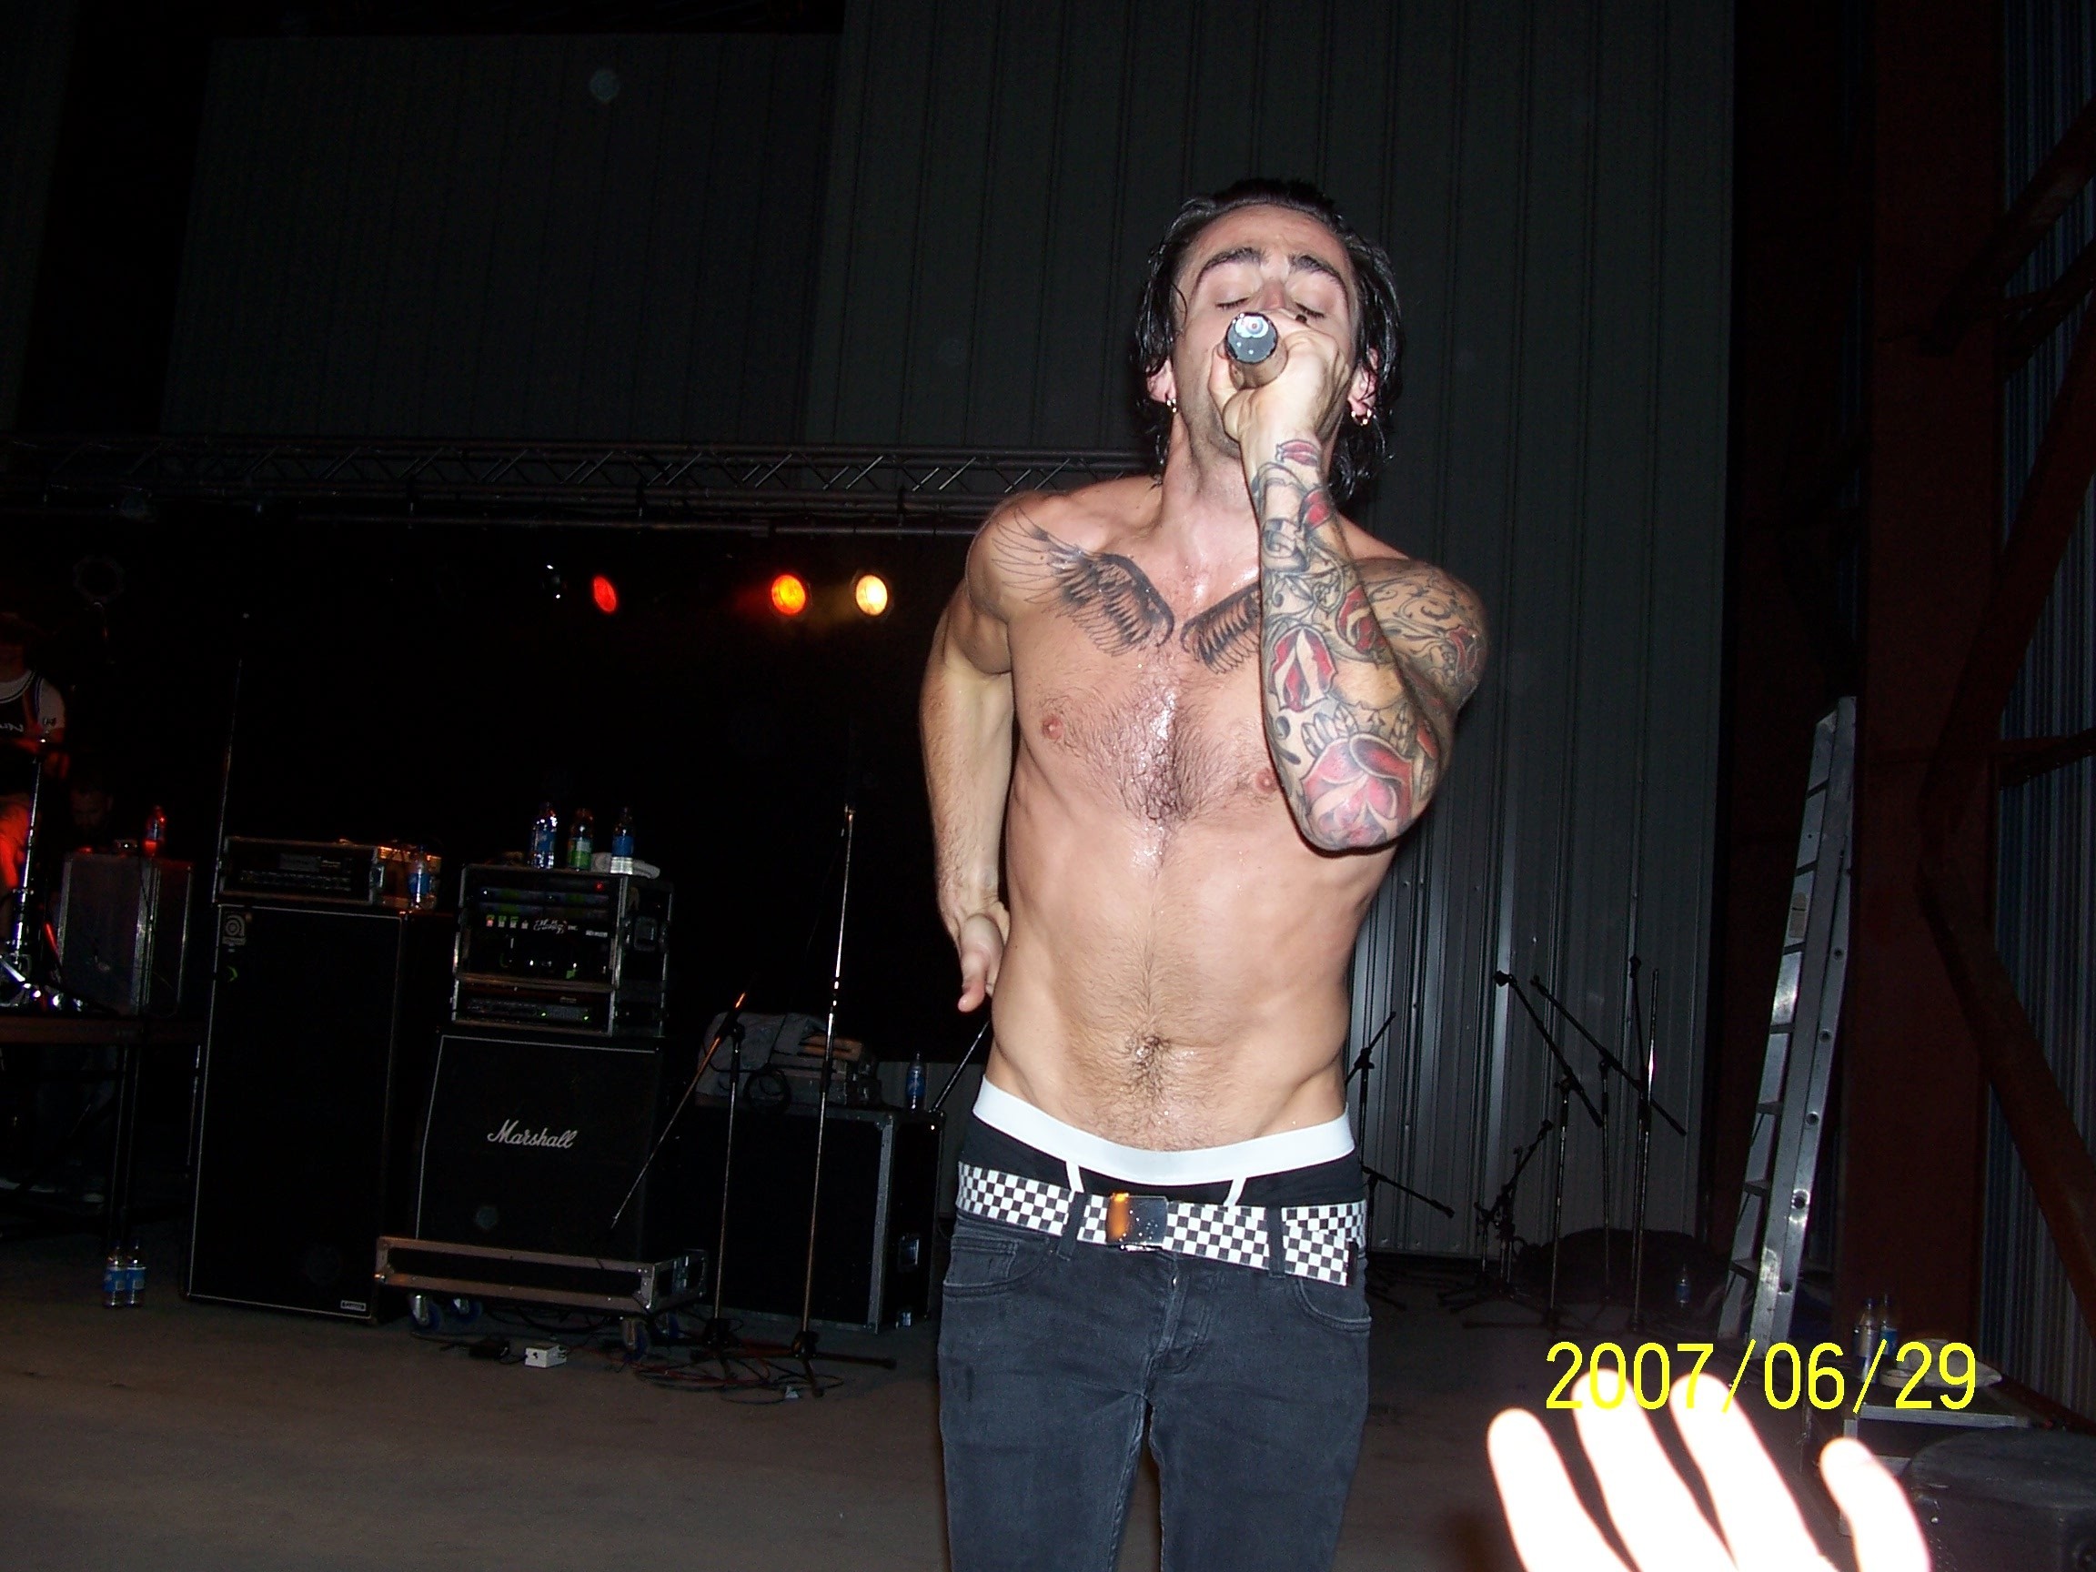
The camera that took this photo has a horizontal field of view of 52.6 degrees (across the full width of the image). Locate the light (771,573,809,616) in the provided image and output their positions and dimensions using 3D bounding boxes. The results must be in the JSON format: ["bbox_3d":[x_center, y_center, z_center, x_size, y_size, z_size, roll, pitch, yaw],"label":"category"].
[{"bbox_3d":[-1.101,-0.905,9.698,0.240,0.250,0.330,1,16,25],"label":"light"}]

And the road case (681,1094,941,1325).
[{"bbox_3d":[-0.786,1.443,7.227,0.700,0.695,0.420,2,-6,18],"label":"road case"}]

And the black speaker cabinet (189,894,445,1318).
[{"bbox_3d":[-2.221,0.993,6.579,0.660,1.220,0.410,3,-5,13],"label":"black speaker cabinet"}]

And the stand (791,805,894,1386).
[{"bbox_3d":[-0.635,0.866,6.070,0.530,1.630,0.500,5,-6,-11],"label":"stand"}]

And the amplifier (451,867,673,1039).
[{"bbox_3d":[-1.571,0.538,6.886,0.545,0.520,0.400,3,-5,12],"label":"amplifier"}]

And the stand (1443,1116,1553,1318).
[{"bbox_3d":[1.809,1.710,8.535,0.420,0.750,0.440,4,-6,0],"label":"stand"}]

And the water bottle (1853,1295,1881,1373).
[{"bbox_3d":[2.071,1.393,5.350,0.066,0.207,0.066,3,-5,10],"label":"water bottle"}]

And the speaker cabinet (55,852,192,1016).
[{"bbox_3d":[-3.507,0.565,8.046,0.360,0.600,0.370,3,-6,6],"label":"speaker cabinet"}]

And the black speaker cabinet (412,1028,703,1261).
[{"bbox_3d":[-1.497,1.137,6.488,0.770,0.755,0.360,3,-6,12],"label":"black speaker cabinet"}]

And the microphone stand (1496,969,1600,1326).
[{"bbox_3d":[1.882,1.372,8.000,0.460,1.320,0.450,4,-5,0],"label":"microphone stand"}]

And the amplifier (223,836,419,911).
[{"bbox_3d":[-2.212,0.278,6.565,0.530,0.185,0.410,3,-6,12],"label":"amplifier"}]

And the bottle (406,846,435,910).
[{"bbox_3d":[-1.927,0.287,6.520,0.065,0.200,0.065,3,-5,10],"label":"bottle"}]

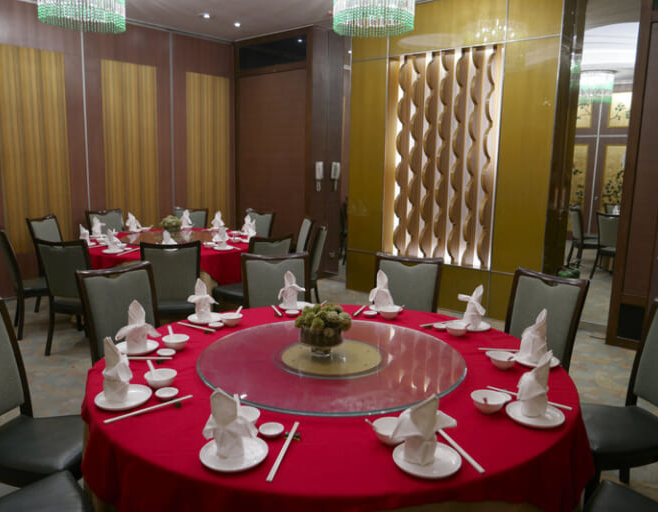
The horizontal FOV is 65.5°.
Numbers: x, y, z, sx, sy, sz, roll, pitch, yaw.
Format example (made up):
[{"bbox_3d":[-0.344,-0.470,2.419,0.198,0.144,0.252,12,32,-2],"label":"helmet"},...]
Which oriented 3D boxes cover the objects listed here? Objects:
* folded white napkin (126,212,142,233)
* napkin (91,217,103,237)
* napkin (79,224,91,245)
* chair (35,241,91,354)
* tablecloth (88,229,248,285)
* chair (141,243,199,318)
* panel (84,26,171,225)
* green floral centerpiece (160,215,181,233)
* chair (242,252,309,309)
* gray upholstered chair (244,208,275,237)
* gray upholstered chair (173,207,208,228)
[{"bbox_3d":[-2.253,-0.387,5.905,0.110,0.200,0.155,9,12,41],"label":"folded white napkin"},{"bbox_3d":[-2.397,-0.302,5.280,0.095,0.197,0.130,5,10,22],"label":"napkin"},{"bbox_3d":[-2.234,-0.200,4.694,0.095,0.197,0.130,-2,10,-20],"label":"napkin"},{"bbox_3d":[-1.972,0.295,4.222,0.470,0.930,0.580,3,9,10],"label":"chair"},{"bbox_3d":[-1.555,0.214,5.233,1.820,0.750,1.820,1,10,0],"label":"tablecloth"},{"bbox_3d":[-1.297,0.308,4.234,0.470,0.930,0.580,-2,10,-18],"label":"chair"},{"bbox_3d":[-2.445,-1.193,6.402,1.065,3.100,0.060,-8,13,-42],"label":"panel"},{"bbox_3d":[-1.657,-0.321,5.348,0.210,0.180,0.210,1,9,0],"label":"green floral centerpiece"},{"bbox_3d":[-0.297,0.496,3.284,0.460,0.960,0.580,-2,10,-15],"label":"chair"},{"bbox_3d":[-1.055,-0.071,6.706,0.460,0.960,0.580,6,10,28],"label":"gray upholstered chair"},{"bbox_3d":[-1.922,-0.146,6.946,0.470,0.930,0.580,1,9,-4],"label":"gray upholstered chair"}]

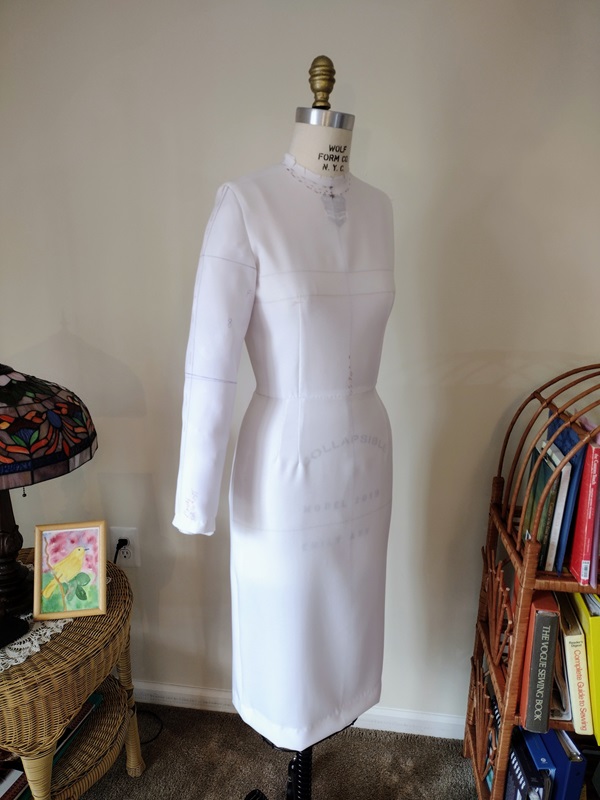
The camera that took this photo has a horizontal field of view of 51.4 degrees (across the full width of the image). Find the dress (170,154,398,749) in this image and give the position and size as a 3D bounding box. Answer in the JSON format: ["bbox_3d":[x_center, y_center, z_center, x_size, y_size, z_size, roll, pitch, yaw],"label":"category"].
[{"bbox_3d":[-0.014,0.117,1.175,0.460,1.114,0.285,-8,17,-33],"label":"dress"}]

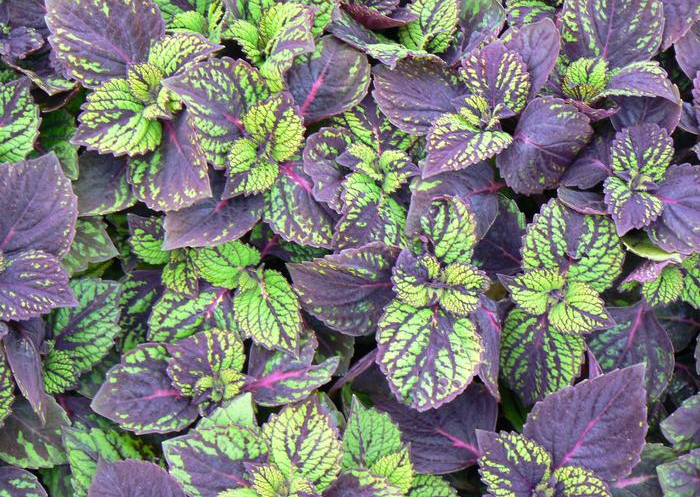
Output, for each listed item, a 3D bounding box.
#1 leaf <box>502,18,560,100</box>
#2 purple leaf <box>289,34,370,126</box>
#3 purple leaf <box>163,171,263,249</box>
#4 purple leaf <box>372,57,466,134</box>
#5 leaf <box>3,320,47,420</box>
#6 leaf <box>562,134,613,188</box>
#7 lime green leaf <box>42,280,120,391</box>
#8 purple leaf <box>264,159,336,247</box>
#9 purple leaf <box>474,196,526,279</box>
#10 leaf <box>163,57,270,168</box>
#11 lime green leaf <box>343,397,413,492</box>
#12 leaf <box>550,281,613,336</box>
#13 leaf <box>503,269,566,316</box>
[{"bbox_3d":[0.116,-0.124,1.708,0.036,0.009,0.070,17,58,0],"label":"leaf"},{"bbox_3d":[-0.015,-0.109,1.704,0.054,0.013,0.073,15,52,4],"label":"purple leaf"},{"bbox_3d":[-0.090,-0.025,1.686,0.066,0.020,0.055,-22,65,-11],"label":"purple leaf"},{"bbox_3d":[0.046,-0.100,1.713,0.063,0.020,0.052,10,61,12],"label":"purple leaf"},{"bbox_3d":[-0.201,0.075,1.620,0.026,0.020,0.060,-20,80,-23],"label":"leaf"},{"bbox_3d":[0.139,-0.050,1.560,0.035,0.010,0.038,-8,64,7],"label":"leaf"},{"bbox_3d":[-0.151,0.047,1.497,0.049,0.013,0.059,40,64,17],"label":"lime green leaf"},{"bbox_3d":[-0.031,-0.025,1.641,0.047,0.012,0.064,-30,77,-18],"label":"purple leaf"},{"bbox_3d":[0.083,-0.007,1.554,0.051,0.013,0.049,31,68,20],"label":"purple leaf"},{"bbox_3d":[-0.086,-0.091,1.670,0.079,0.017,0.067,33,72,28],"label":"leaf"},{"bbox_3d":[0.014,0.112,1.589,0.043,0.015,0.056,-12,70,-5],"label":"lime green leaf"},{"bbox_3d":[0.139,0.038,1.564,0.042,0.009,0.037,25,64,-1],"label":"leaf"},{"bbox_3d":[0.112,0.026,1.617,0.042,0.014,0.035,11,62,13],"label":"leaf"}]

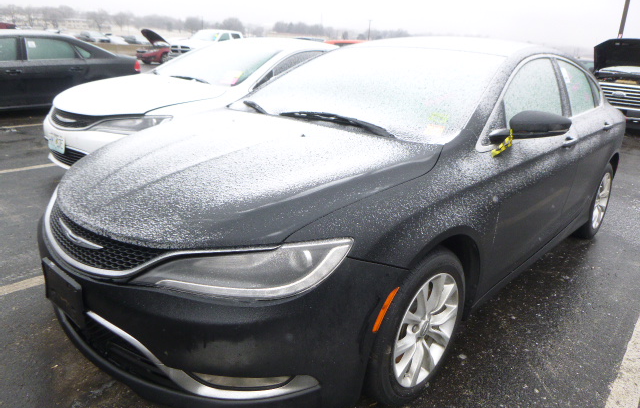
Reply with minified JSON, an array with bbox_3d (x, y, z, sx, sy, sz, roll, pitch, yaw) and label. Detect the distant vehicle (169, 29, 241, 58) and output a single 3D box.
[{"bbox_3d":[-5.063,-7.787,23.605,2.020,1.940,5.820,13,20,26],"label":"distant vehicle"}]

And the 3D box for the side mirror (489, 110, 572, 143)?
[{"bbox_3d":[0.862,-0.306,1.884,0.280,0.155,0.170,19,23,39],"label":"side mirror"}]

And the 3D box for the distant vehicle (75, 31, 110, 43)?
[{"bbox_3d":[-24.671,-17.811,50.255,5.600,1.860,1.950,18,23,37],"label":"distant vehicle"}]

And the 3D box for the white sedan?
[{"bbox_3d":[-0.523,-1.219,5.554,1.870,1.490,4.880,19,23,39],"label":"white sedan"}]

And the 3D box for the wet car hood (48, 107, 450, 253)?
[{"bbox_3d":[-0.406,-0.194,1.988,1.500,0.310,1.240,19,23,39],"label":"wet car hood"}]

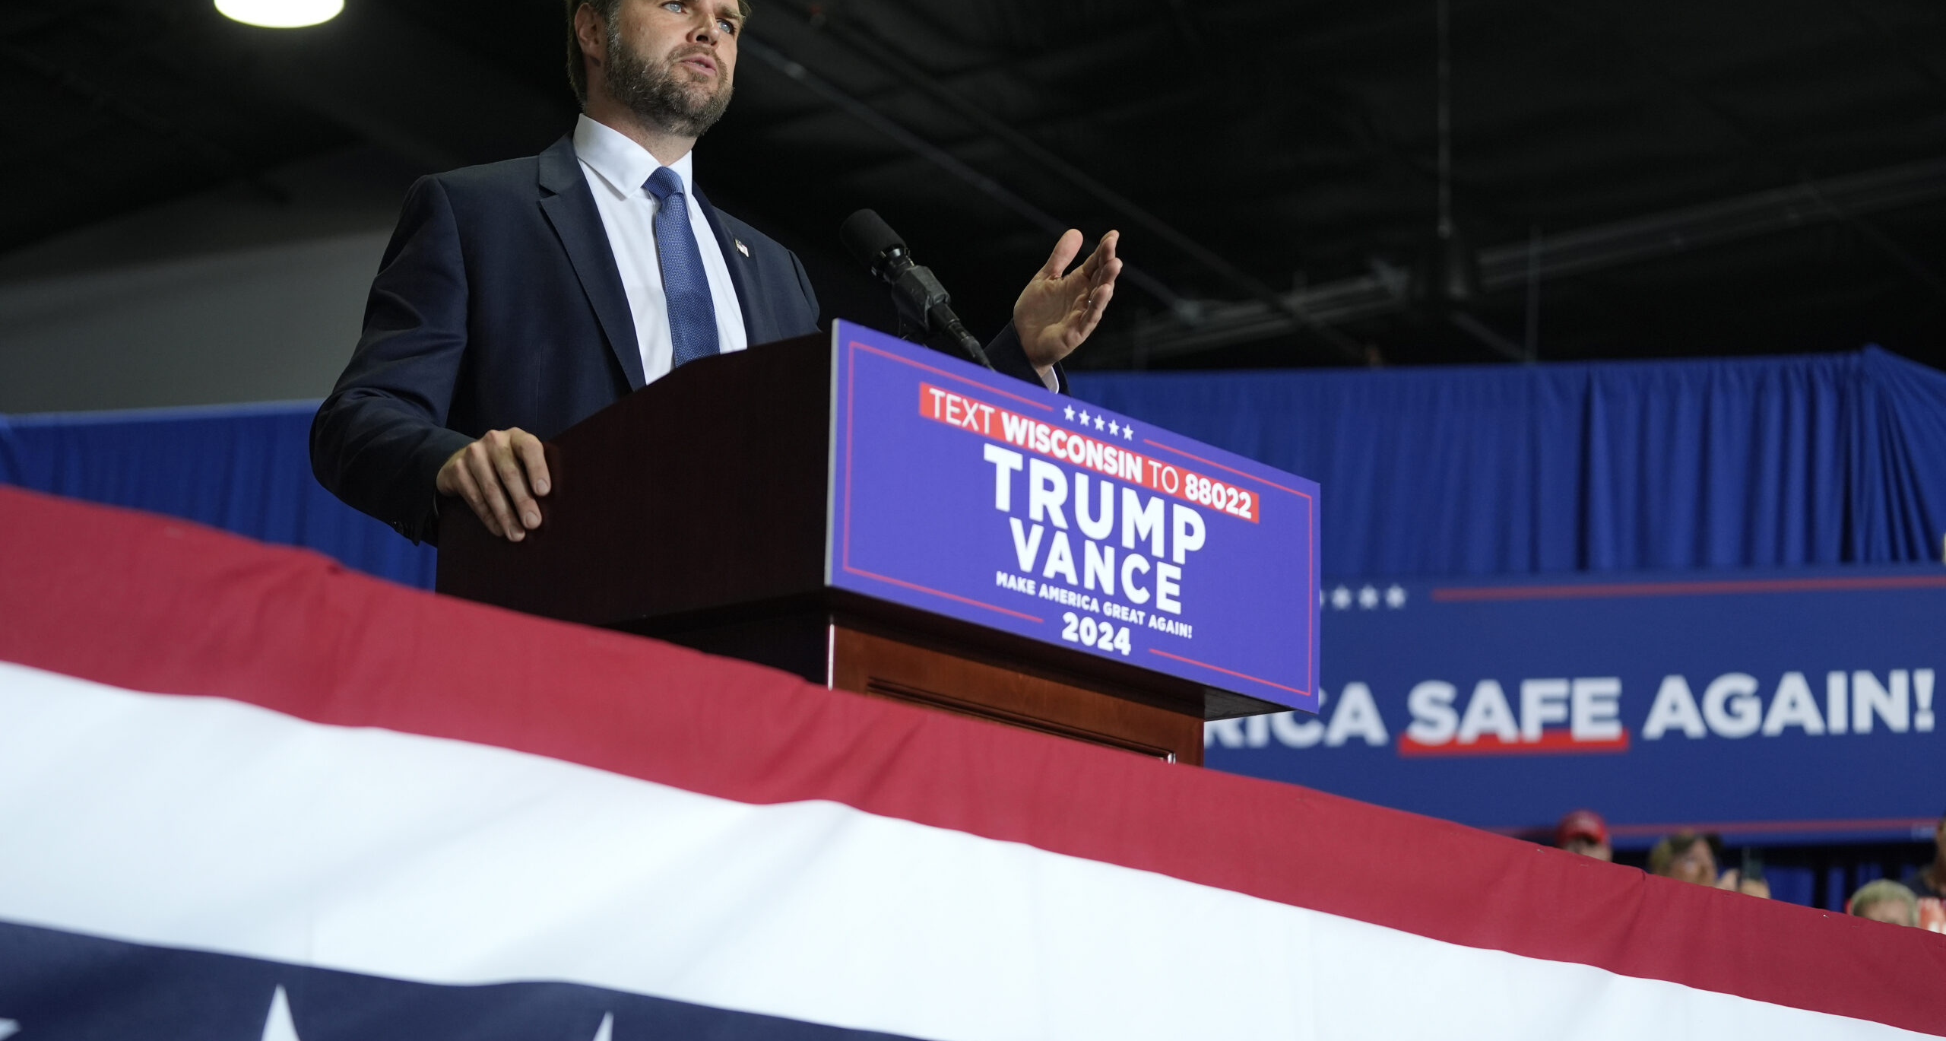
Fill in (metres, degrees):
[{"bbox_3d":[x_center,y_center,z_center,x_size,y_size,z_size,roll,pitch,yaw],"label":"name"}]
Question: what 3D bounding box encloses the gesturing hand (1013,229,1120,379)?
[{"bbox_3d":[0.105,-0.241,4.180,0.080,0.110,0.180,-14,-32,-50],"label":"gesturing hand"}]

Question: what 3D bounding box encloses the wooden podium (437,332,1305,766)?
[{"bbox_3d":[-0.110,0.500,3.866,0.549,1.180,0.744,-9,-17,39],"label":"wooden podium"}]

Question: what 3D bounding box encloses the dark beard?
[{"bbox_3d":[-0.340,-0.489,4.240,0.145,0.115,0.115,14,-23,-31],"label":"dark beard"}]

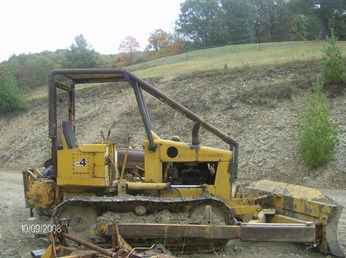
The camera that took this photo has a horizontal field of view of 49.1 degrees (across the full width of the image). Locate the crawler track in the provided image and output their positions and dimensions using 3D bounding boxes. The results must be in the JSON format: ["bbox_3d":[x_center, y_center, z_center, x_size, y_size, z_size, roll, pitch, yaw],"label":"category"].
[{"bbox_3d":[-0.400,1.345,5.390,2.500,0.730,0.400,0,0,4],"label":"crawler track"}]

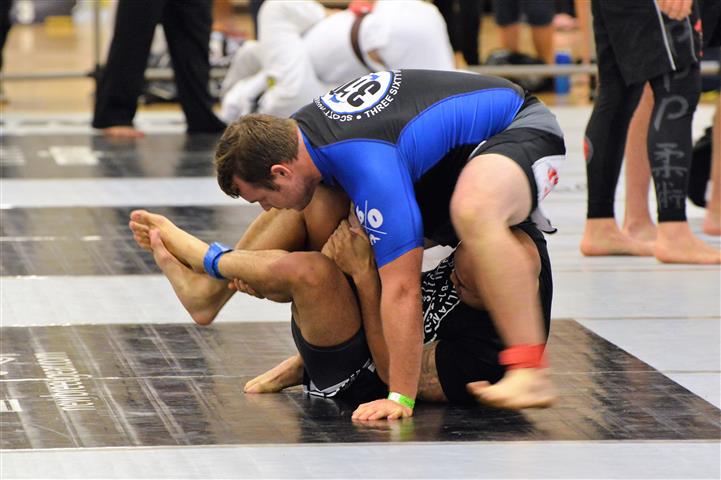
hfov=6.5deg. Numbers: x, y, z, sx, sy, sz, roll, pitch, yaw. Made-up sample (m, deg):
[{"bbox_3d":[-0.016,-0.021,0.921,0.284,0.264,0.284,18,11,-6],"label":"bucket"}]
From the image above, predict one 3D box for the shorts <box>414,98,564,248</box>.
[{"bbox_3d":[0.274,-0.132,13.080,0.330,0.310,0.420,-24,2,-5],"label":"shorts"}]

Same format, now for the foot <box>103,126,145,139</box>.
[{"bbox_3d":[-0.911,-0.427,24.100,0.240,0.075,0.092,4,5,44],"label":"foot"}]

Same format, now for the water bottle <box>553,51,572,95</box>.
[{"bbox_3d":[0.911,-0.752,28.300,0.075,0.200,0.075,0,4,0],"label":"water bottle"}]

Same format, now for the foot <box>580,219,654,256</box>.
[{"bbox_3d":[0.746,-0.010,17.650,0.262,0.105,0.100,0,4,0],"label":"foot"}]

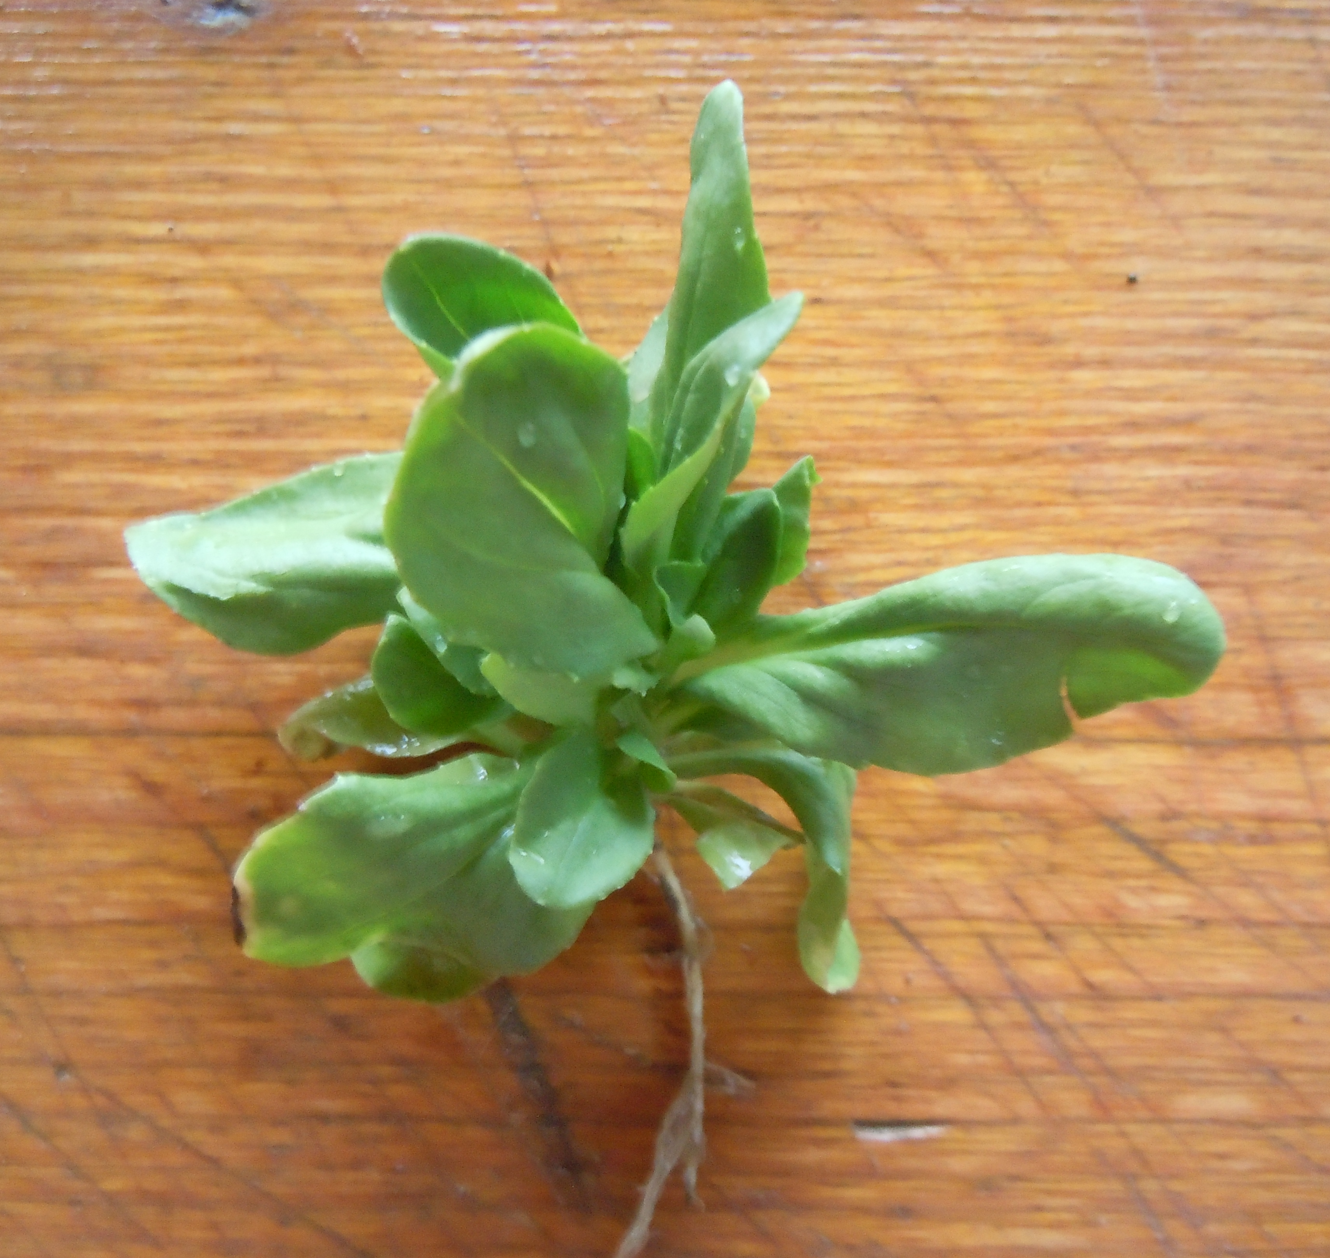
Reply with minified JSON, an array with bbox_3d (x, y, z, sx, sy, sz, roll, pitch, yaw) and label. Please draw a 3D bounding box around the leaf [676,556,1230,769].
[{"bbox_3d":[0.052,0.007,0.265,0.099,0.020,0.034,-5,83,0],"label":"leaf"}]

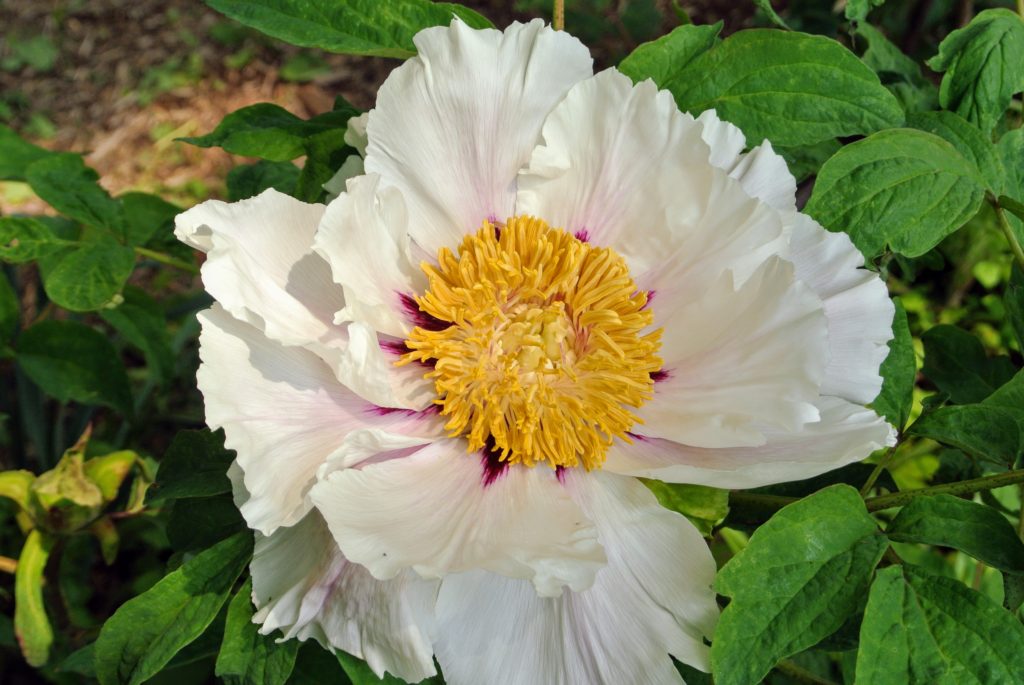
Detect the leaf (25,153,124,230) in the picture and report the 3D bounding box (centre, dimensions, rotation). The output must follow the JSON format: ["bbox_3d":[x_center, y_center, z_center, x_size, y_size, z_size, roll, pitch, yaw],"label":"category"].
[{"bbox_3d":[-0.161,-0.056,0.680,0.042,0.010,0.026,34,59,15],"label":"leaf"}]

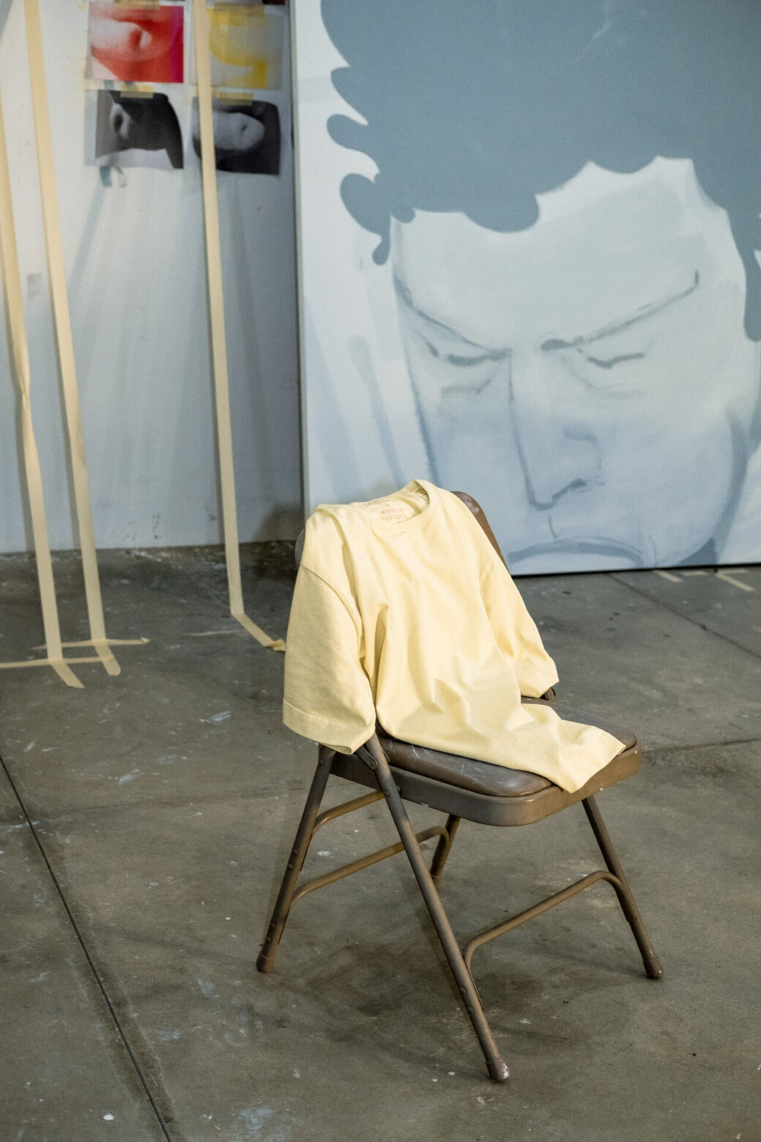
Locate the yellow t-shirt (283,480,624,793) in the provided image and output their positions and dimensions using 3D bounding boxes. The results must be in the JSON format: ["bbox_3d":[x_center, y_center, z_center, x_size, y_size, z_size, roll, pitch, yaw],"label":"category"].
[{"bbox_3d":[0.167,0.088,2.620,0.465,0.385,0.490,14,18,37],"label":"yellow t-shirt"}]

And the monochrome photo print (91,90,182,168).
[{"bbox_3d":[-0.731,-1.337,5.101,0.279,0.218,0.030,-3,16,-21],"label":"monochrome photo print"}]

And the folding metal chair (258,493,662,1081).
[{"bbox_3d":[0.155,0.296,2.682,0.507,0.752,0.470,14,18,37],"label":"folding metal chair"}]

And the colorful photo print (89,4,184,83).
[{"bbox_3d":[-0.730,-1.583,5.038,0.279,0.218,0.020,-3,16,-21],"label":"colorful photo print"}]

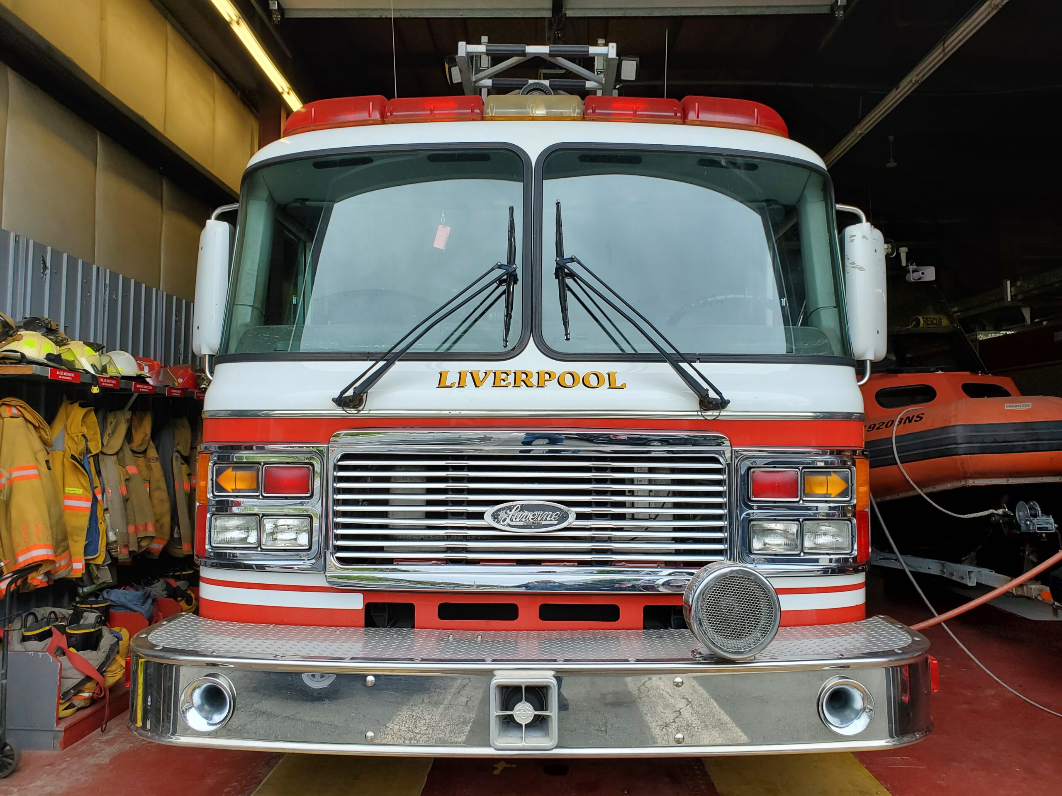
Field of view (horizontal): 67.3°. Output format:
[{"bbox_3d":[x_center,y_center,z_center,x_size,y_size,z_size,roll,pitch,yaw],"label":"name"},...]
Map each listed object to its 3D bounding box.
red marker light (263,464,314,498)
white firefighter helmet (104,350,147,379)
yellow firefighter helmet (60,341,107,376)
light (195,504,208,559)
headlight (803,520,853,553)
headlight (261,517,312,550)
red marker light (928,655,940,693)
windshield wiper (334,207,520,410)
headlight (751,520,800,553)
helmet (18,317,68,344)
[{"bbox_3d":[-0.826,0.284,2.745,0.172,0.112,0.055,0,-3,8],"label":"red marker light"},{"bbox_3d":[-2.495,-0.210,4.920,0.265,0.185,0.330,-1,-4,27],"label":"white firefighter helmet"},{"bbox_3d":[-2.469,-0.222,4.400,0.330,0.185,0.260,1,-3,-8],"label":"yellow firefighter helmet"},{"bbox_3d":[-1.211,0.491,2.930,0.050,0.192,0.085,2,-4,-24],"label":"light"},{"bbox_3d":[1.014,0.479,2.770,0.172,0.112,0.065,1,-3,-6],"label":"headlight"},{"bbox_3d":[-0.827,0.461,2.740,0.172,0.112,0.065,0,-3,8],"label":"headlight"},{"bbox_3d":[1.317,0.910,2.630,0.032,0.116,0.070,0,-3,3],"label":"red marker light"},{"bbox_3d":[-0.351,-0.322,2.748,0.619,0.737,0.110,0,-10,2],"label":"windshield wiper"},{"bbox_3d":[0.846,0.486,2.780,0.173,0.112,0.070,0,-3,-4],"label":"headlight"},{"bbox_3d":[-2.637,-0.356,4.300,0.250,0.190,0.300,0,-3,6],"label":"helmet"}]

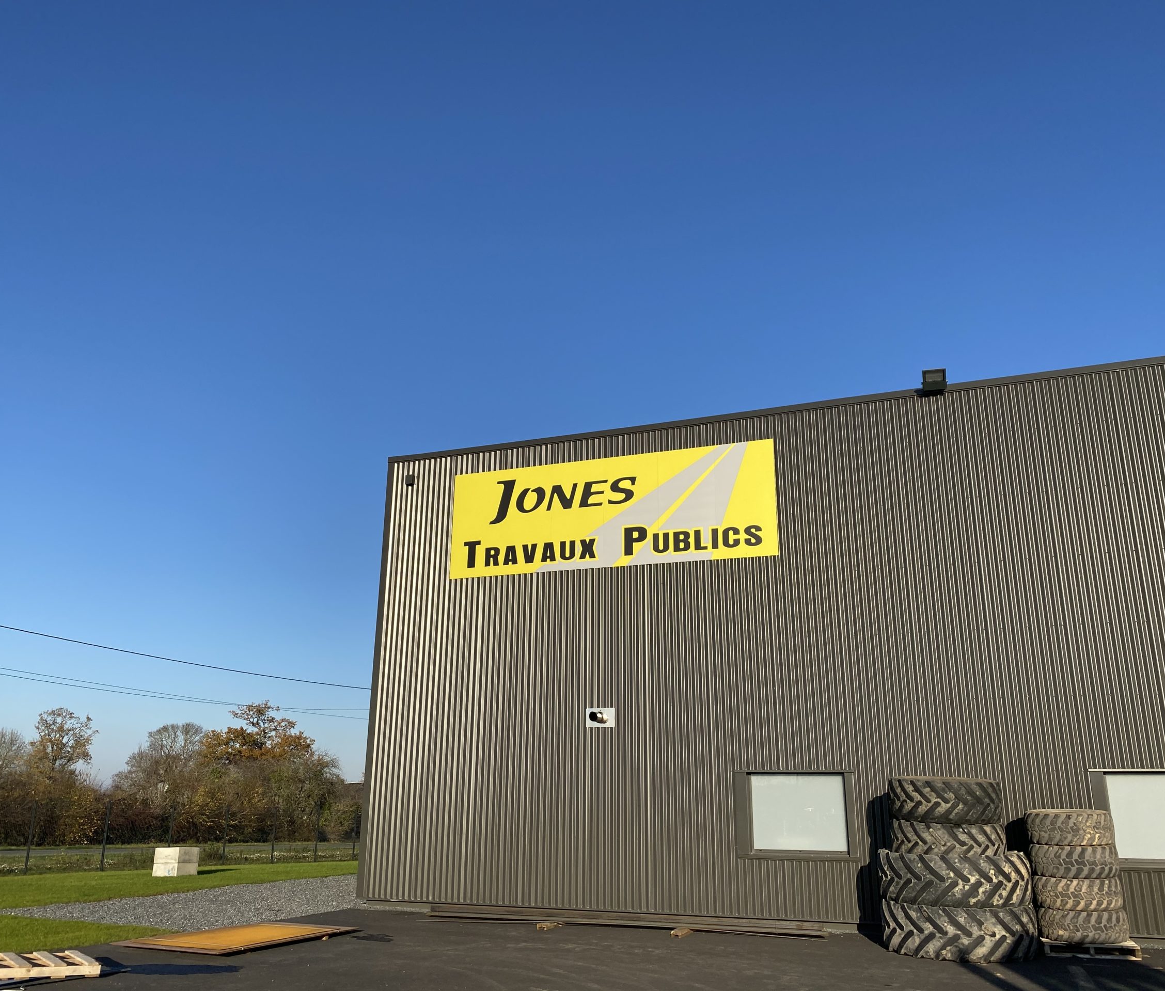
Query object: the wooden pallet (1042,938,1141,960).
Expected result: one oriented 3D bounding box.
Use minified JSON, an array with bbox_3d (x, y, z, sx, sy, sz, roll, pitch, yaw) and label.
[{"bbox_3d":[6.363,5.690,12.497,1.050,0.135,1.100,-6,-19,20],"label":"wooden pallet"}]

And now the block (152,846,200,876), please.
[{"bbox_3d":[-10.640,9.617,26.063,0.780,0.700,0.780,-6,-19,20],"label":"block"}]

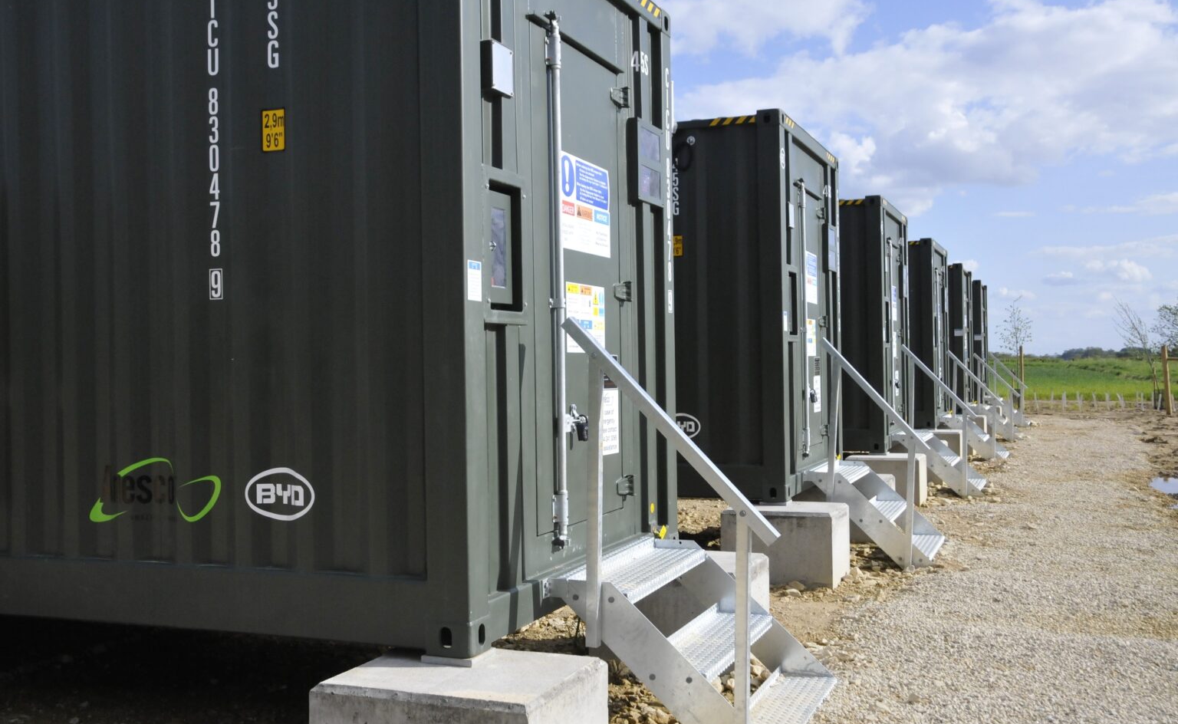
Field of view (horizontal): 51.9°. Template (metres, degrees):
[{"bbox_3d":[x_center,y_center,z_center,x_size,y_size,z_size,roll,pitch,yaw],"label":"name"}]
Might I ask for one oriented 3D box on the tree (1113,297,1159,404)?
[{"bbox_3d":[16.915,-0.284,37.321,1.420,3.380,1.278,-1,0,24],"label":"tree"}]

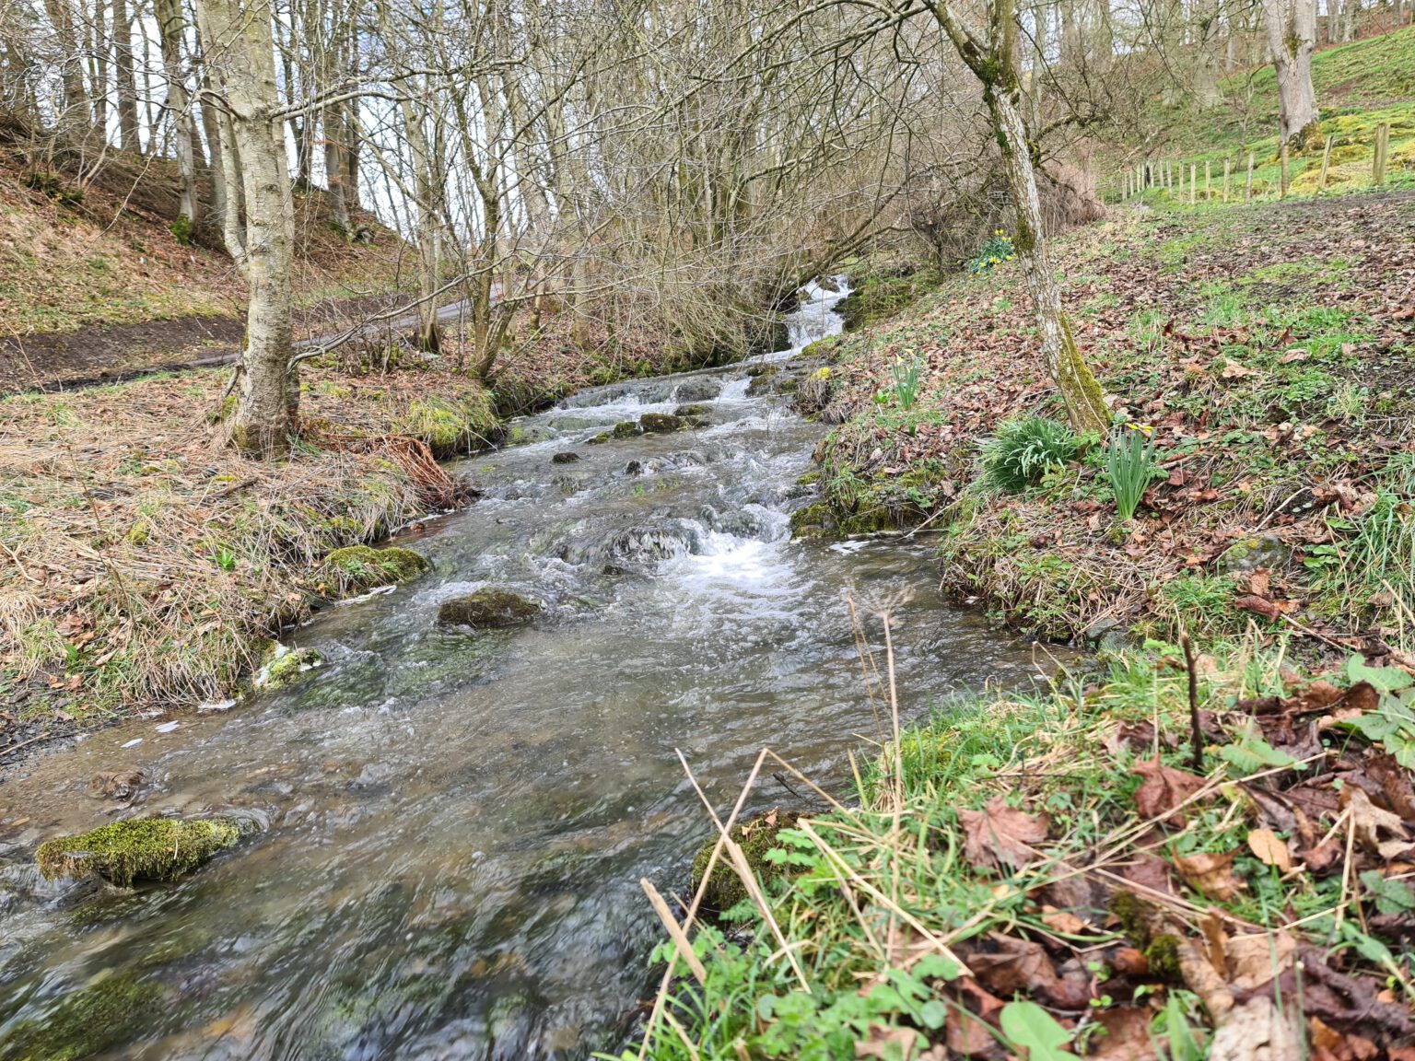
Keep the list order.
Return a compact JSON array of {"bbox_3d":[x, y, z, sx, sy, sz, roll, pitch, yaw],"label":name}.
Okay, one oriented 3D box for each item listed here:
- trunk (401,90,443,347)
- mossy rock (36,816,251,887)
[{"bbox_3d":[-2.886,-3.125,10.300,0.310,2.600,0.310,0,9,0],"label":"trunk"},{"bbox_3d":[-1.155,0.660,2.100,0.400,0.090,0.180,-2,9,-15],"label":"mossy rock"}]

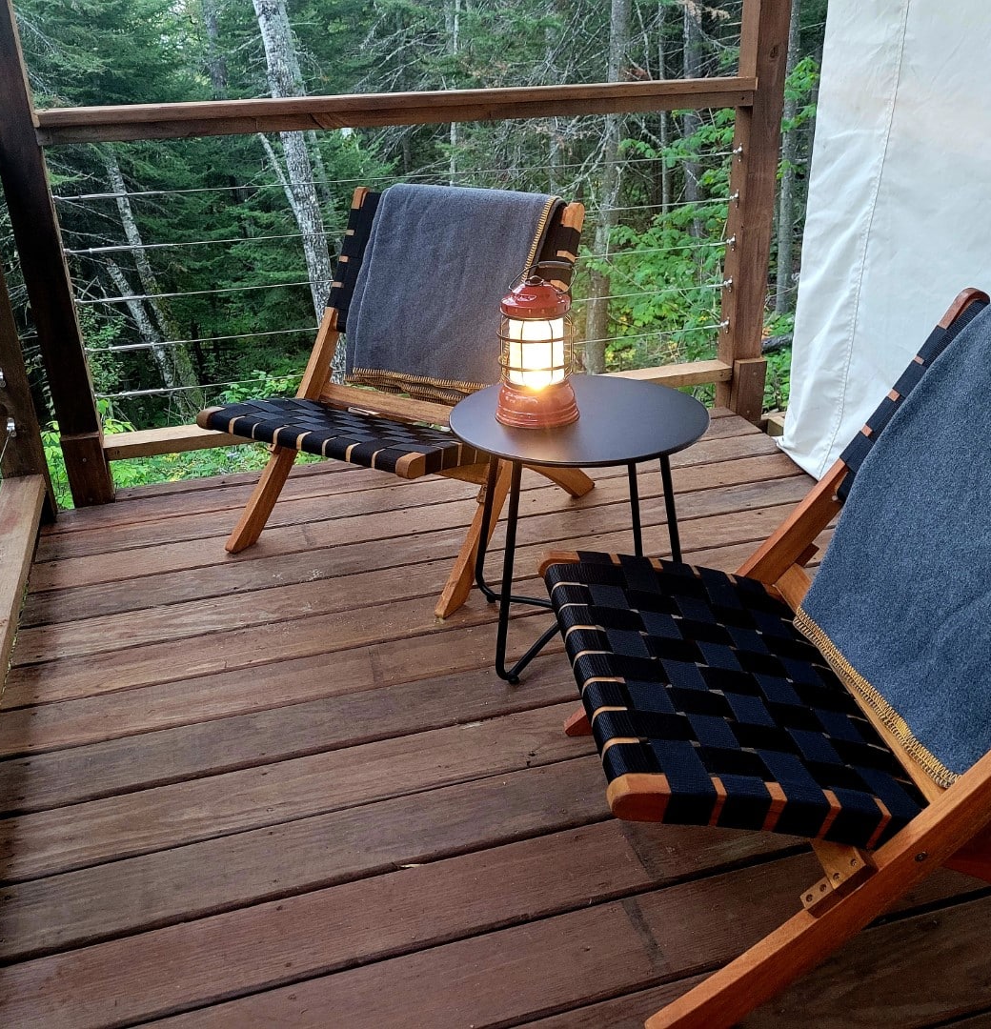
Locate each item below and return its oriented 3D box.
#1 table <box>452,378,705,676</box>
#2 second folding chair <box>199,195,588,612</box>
[{"bbox_3d":[0.152,0.026,1.920,0.460,0.452,0.460,-1,26,1],"label":"table"},{"bbox_3d":[-0.190,-0.314,2.318,0.615,0.730,0.750,14,30,29],"label":"second folding chair"}]

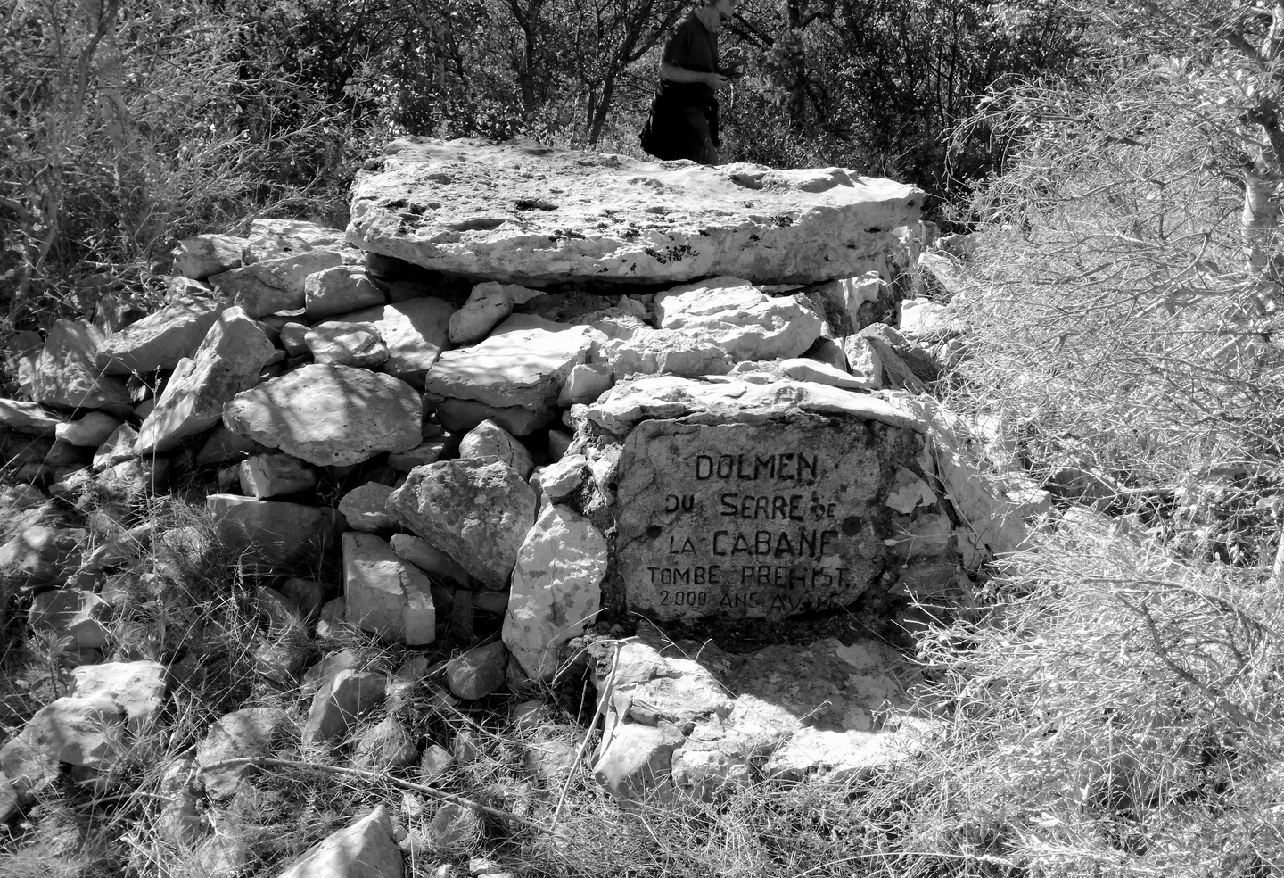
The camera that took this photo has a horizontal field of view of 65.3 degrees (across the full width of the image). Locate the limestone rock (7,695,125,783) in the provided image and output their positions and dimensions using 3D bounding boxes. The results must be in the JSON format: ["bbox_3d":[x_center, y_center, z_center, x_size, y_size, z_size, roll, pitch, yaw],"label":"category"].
[{"bbox_3d":[-1.351,0.704,2.350,0.260,0.135,0.190,-24,26,-12],"label":"limestone rock"}]

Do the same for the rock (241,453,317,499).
[{"bbox_3d":[-1.077,0.107,2.970,0.205,0.110,0.160,-11,23,-29],"label":"rock"}]

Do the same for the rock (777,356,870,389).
[{"bbox_3d":[0.574,-0.208,3.150,0.270,0.080,0.160,9,21,24],"label":"rock"}]

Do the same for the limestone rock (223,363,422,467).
[{"bbox_3d":[-1.053,-0.081,3.300,0.610,0.170,0.370,1,59,-2],"label":"limestone rock"}]

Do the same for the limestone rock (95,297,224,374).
[{"bbox_3d":[-1.679,-0.361,3.500,0.460,0.140,0.220,-24,22,-1],"label":"limestone rock"}]

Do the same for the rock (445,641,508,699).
[{"bbox_3d":[-0.420,0.589,2.550,0.160,0.125,0.135,-2,20,-5],"label":"rock"}]

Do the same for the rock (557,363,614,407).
[{"bbox_3d":[-0.173,-0.167,3.100,0.175,0.121,0.150,0,20,0],"label":"rock"}]

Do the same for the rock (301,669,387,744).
[{"bbox_3d":[-0.743,0.670,2.500,0.193,0.138,0.160,-9,22,-23],"label":"rock"}]

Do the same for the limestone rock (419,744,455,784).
[{"bbox_3d":[-0.496,0.787,2.420,0.085,0.085,0.080,0,21,0],"label":"limestone rock"}]

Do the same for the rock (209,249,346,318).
[{"bbox_3d":[-1.329,-0.575,3.700,0.489,0.222,0.300,-5,21,-14],"label":"rock"}]

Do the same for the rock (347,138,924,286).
[{"bbox_3d":[-0.031,-0.937,4.150,2.120,0.300,1.200,1,25,-3],"label":"rock"}]

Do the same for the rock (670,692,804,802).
[{"bbox_3d":[0.226,0.752,2.450,0.311,0.203,0.220,0,20,0],"label":"rock"}]

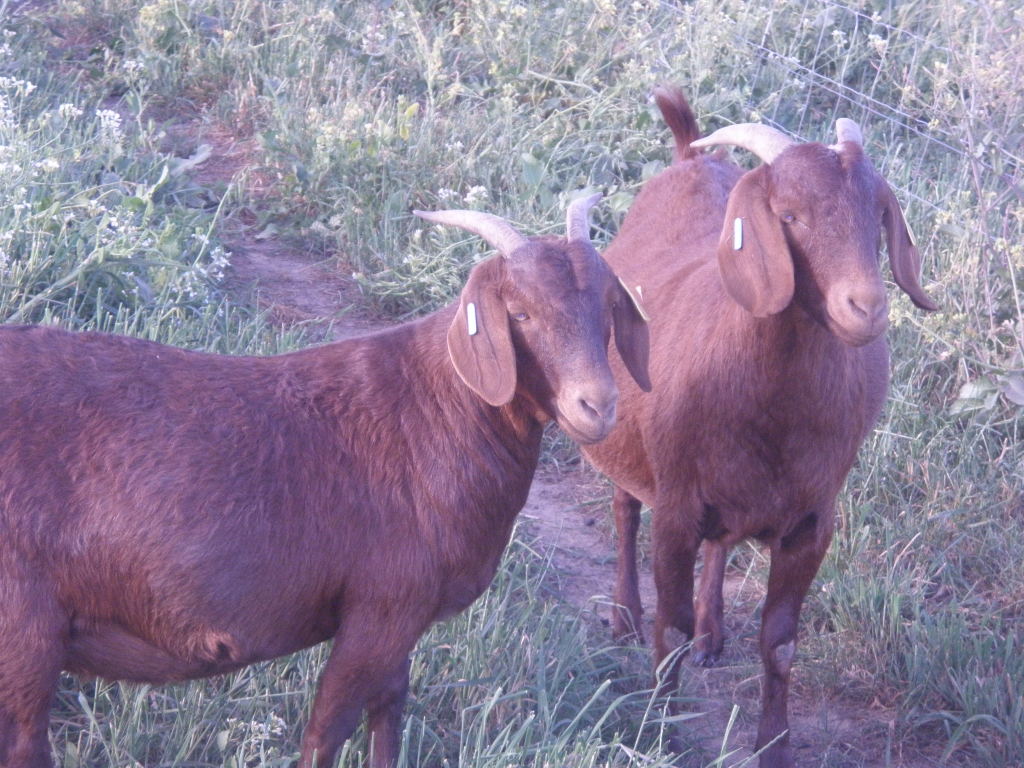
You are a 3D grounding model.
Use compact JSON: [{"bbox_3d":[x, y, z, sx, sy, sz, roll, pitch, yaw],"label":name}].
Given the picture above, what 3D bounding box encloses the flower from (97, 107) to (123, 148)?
[{"bbox_3d":[-0.869,-0.553,7.300,0.060,0.074,0.055,0,13,0],"label":"flower"}]

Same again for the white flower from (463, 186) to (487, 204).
[{"bbox_3d":[-0.073,-0.388,6.900,0.049,0.034,0.045,0,13,0],"label":"white flower"}]

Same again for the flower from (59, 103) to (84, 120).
[{"bbox_3d":[-0.967,-0.598,7.400,0.056,0.032,0.050,0,13,0],"label":"flower"}]

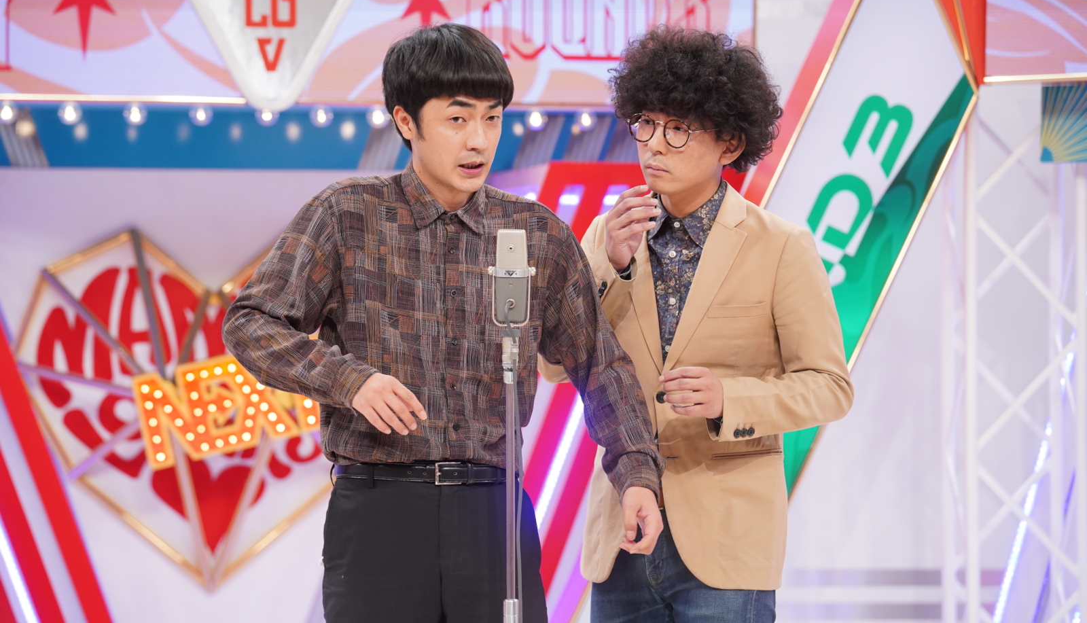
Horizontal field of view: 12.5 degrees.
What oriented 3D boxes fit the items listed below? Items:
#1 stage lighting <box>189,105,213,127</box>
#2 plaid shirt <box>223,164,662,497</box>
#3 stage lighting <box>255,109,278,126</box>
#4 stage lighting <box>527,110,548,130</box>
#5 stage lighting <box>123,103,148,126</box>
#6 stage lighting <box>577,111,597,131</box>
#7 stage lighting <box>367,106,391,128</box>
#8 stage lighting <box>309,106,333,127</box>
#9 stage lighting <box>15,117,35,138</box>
[{"bbox_3d":[-0.719,-0.412,10.400,0.049,0.050,0.049,0,0,0],"label":"stage lighting"},{"bbox_3d":[-0.159,0.029,7.800,0.670,0.525,0.400,0,0,-7],"label":"plaid shirt"},{"bbox_3d":[-0.580,-0.411,10.400,0.049,0.050,0.049,0,0,0],"label":"stage lighting"},{"bbox_3d":[-0.015,-0.414,10.720,0.049,0.050,0.049,0,0,0],"label":"stage lighting"},{"bbox_3d":[-0.857,-0.413,10.400,0.049,0.050,0.049,0,0,0],"label":"stage lighting"},{"bbox_3d":[0.093,-0.415,10.780,0.049,0.050,0.049,0,0,0],"label":"stage lighting"},{"bbox_3d":[-0.350,-0.413,10.530,0.049,0.050,0.049,0,0,0],"label":"stage lighting"},{"bbox_3d":[-0.469,-0.411,10.460,0.049,0.050,0.049,0,0,0],"label":"stage lighting"},{"bbox_3d":[-1.132,-0.401,10.800,0.044,0.047,0.044,0,0,0],"label":"stage lighting"}]

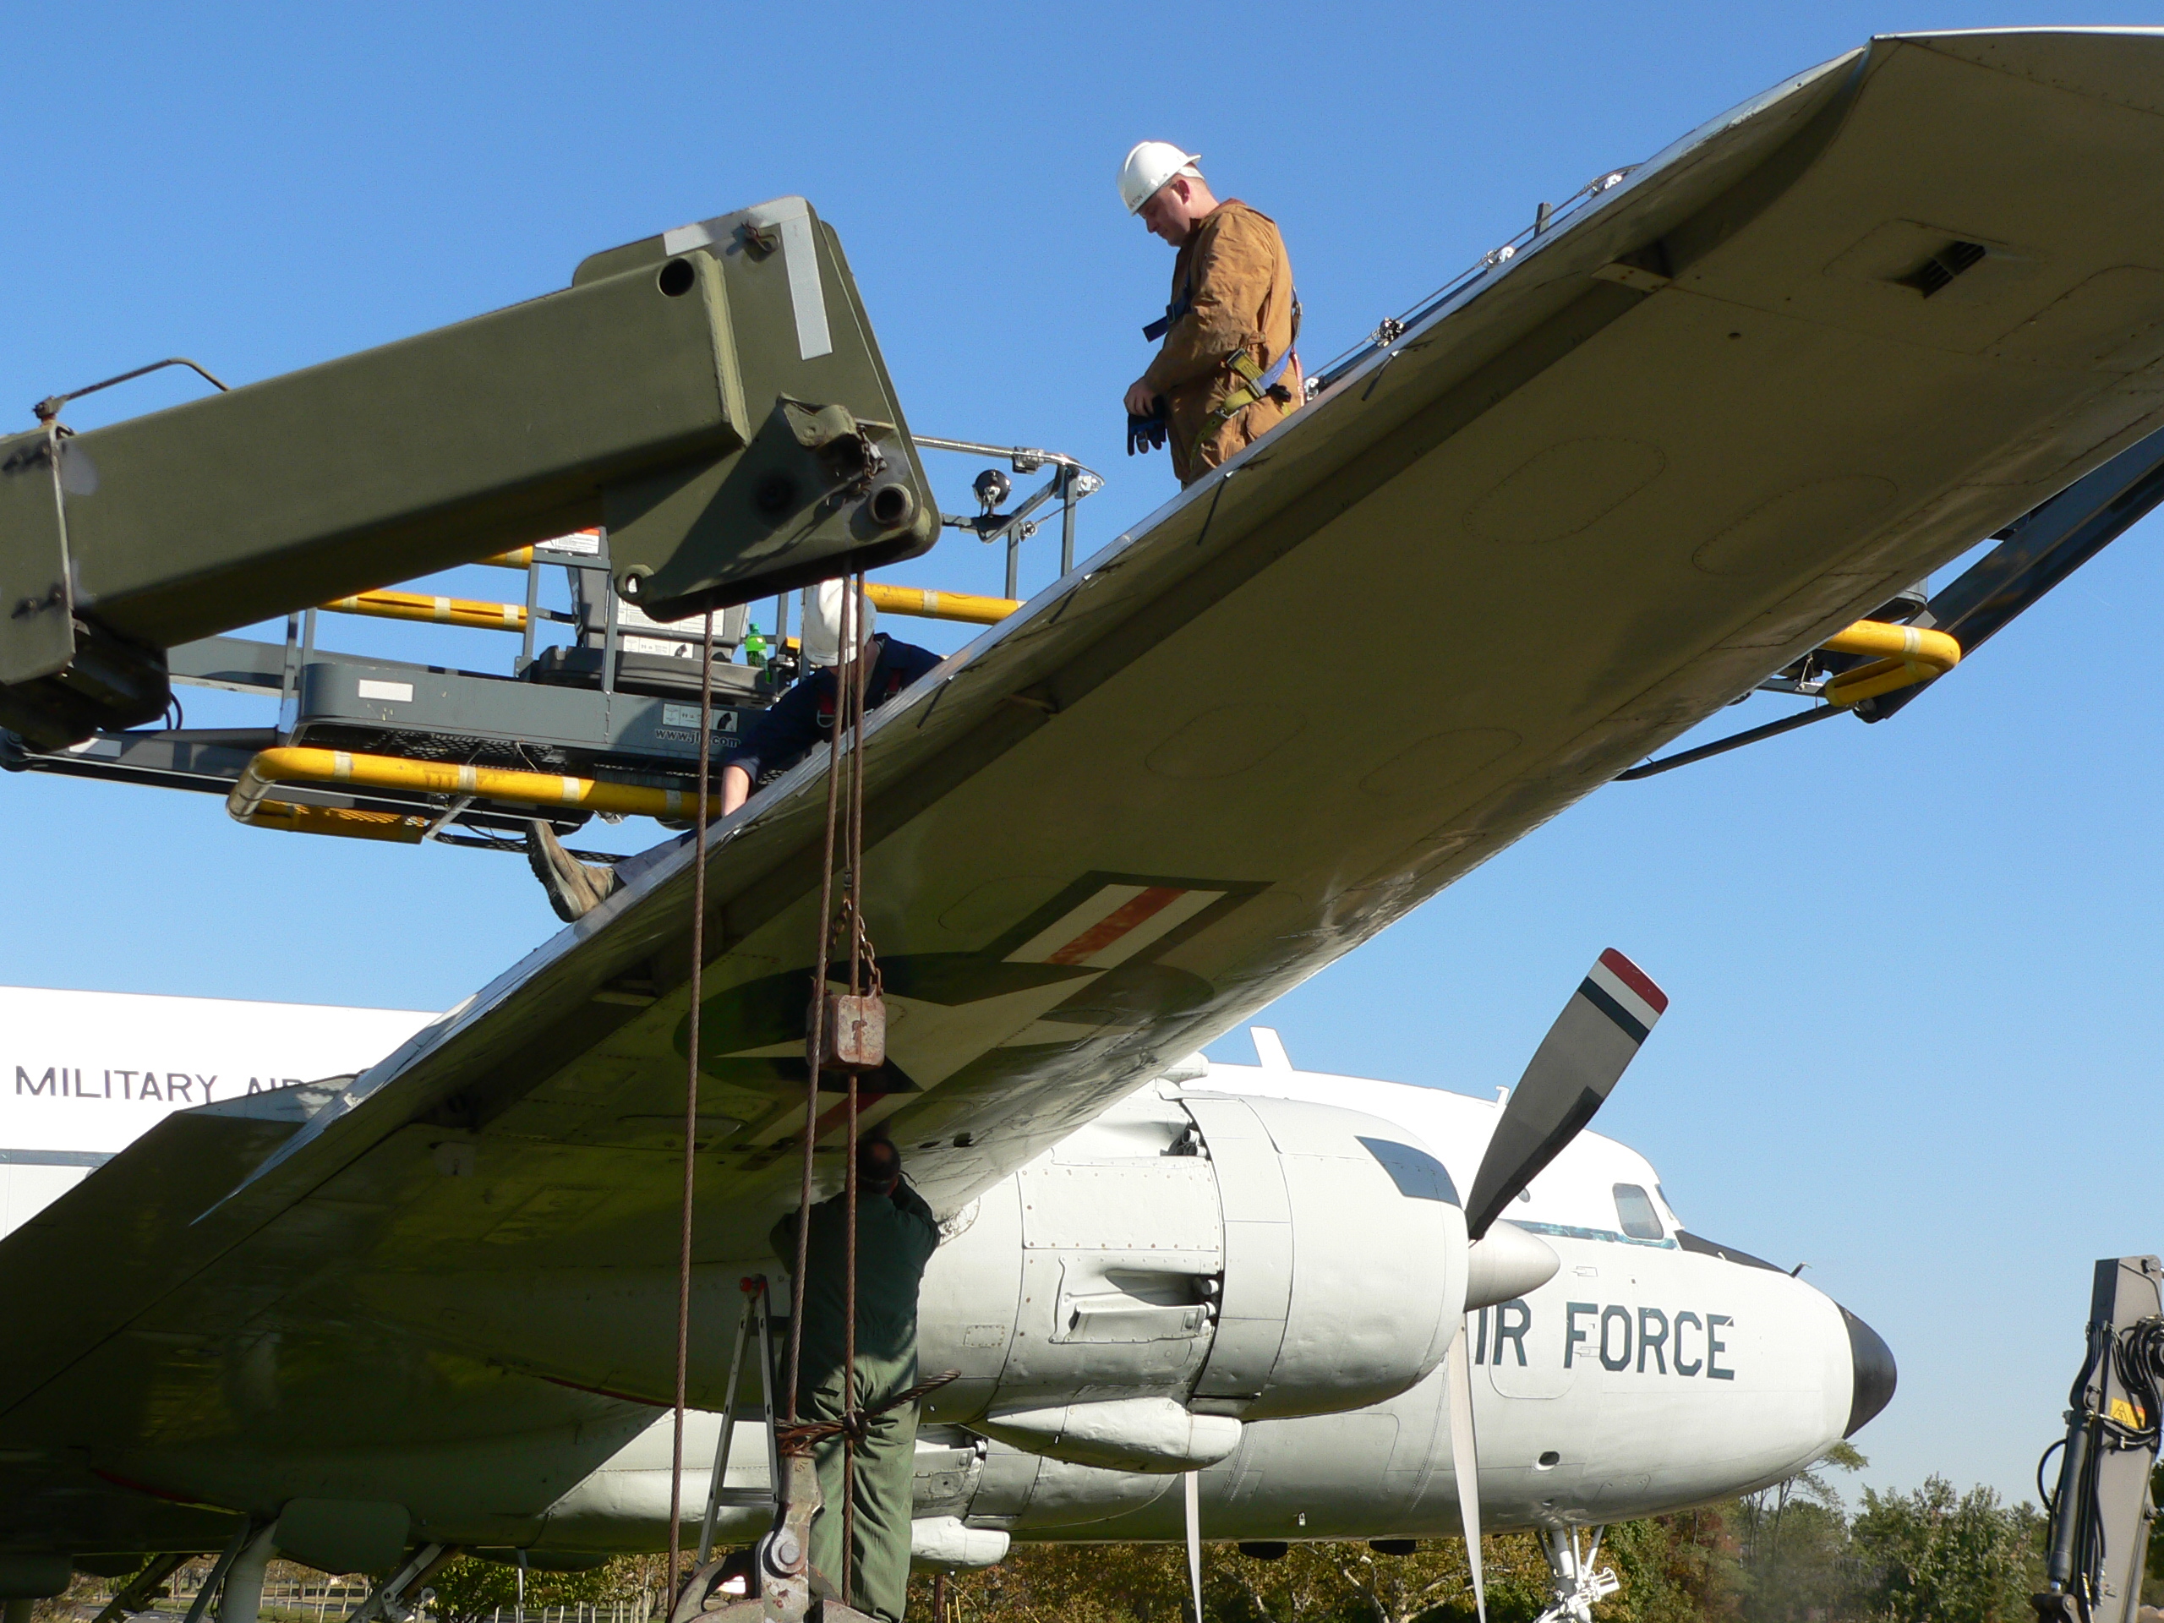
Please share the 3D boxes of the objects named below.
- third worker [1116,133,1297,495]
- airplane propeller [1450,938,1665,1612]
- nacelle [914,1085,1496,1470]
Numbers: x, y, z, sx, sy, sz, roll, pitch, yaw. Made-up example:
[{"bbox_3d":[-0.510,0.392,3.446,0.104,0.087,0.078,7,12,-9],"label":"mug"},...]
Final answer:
[{"bbox_3d":[0.379,-1.134,9.330,0.540,1.780,0.580,-2,-13,6],"label":"third worker"},{"bbox_3d":[1.916,2.580,15.240,0.850,3.250,3.600,5,-14,-22],"label":"airplane propeller"},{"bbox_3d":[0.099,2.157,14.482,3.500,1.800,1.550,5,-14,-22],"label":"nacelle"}]

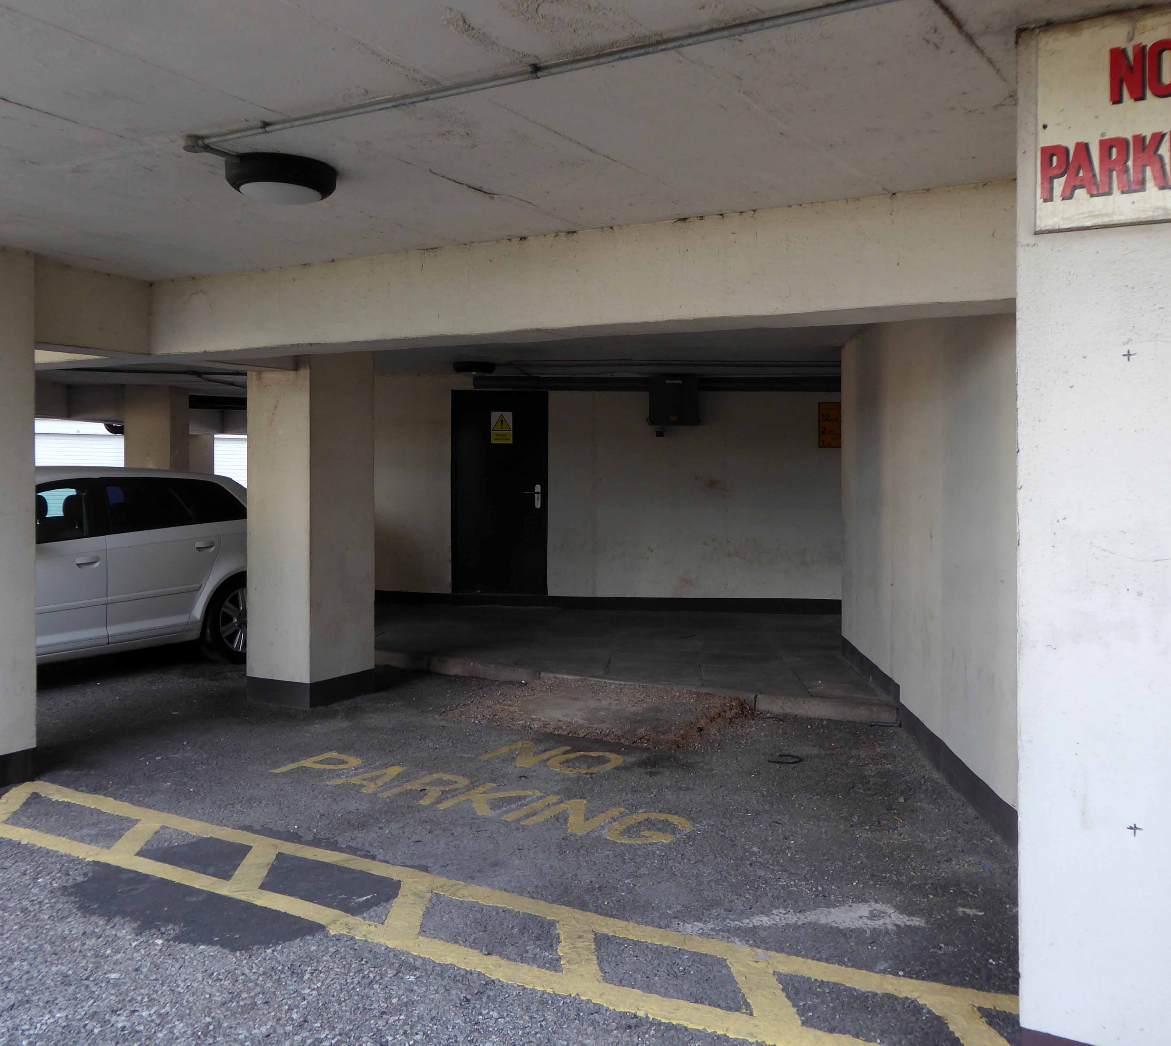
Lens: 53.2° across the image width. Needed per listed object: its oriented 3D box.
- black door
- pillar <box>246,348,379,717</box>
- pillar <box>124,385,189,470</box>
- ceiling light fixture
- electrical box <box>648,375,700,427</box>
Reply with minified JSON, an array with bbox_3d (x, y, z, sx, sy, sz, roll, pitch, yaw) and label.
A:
[{"bbox_3d":[-0.827,-0.294,11.250,0.925,1.960,0.070,0,1,4],"label":"black door"},{"bbox_3d":[-1.681,-0.015,7.134,0.540,2.120,0.560,1,1,31],"label":"pillar"},{"bbox_3d":[-5.010,-0.410,13.670,0.530,2.360,0.540,0,1,4],"label":"pillar"},{"bbox_3d":[-0.954,-1.070,3.670,0.350,0.095,0.350,0,1,4],"label":"ceiling light fixture"},{"bbox_3d":[0.834,-1.151,10.970,0.460,0.490,0.240,0,1,4],"label":"electrical box"}]

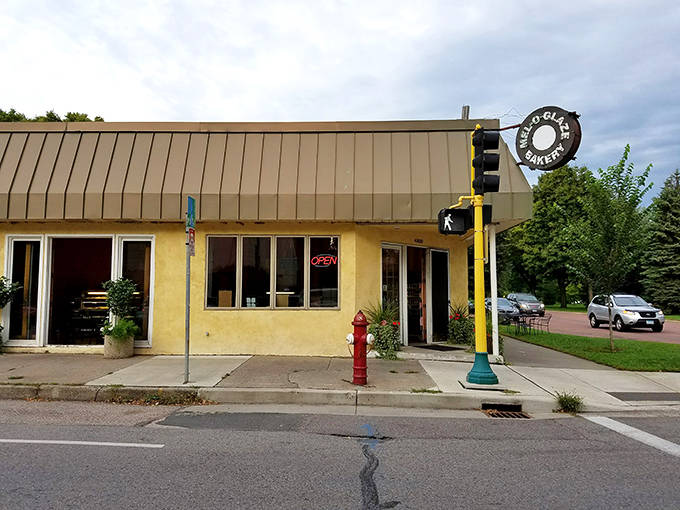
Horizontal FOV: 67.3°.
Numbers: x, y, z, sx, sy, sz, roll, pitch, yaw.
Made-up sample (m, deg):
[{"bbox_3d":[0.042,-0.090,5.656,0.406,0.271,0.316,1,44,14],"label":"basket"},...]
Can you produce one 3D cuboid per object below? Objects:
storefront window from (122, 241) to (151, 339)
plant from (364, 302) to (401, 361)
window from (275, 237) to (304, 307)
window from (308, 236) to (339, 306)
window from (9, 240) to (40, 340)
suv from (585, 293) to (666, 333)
[{"bbox_3d":[-4.545,0.776,11.406,0.690,2.312,0.100,0,-5,1],"label":"storefront window"},{"bbox_3d":[0.962,1.682,11.556,0.860,1.300,0.800,0,-4,0],"label":"plant"},{"bbox_3d":[-1.121,0.377,11.397,0.701,1.621,0.100,0,-5,1],"label":"window"},{"bbox_3d":[-0.362,0.377,11.388,0.701,1.619,0.100,0,-5,1],"label":"window"},{"bbox_3d":[-7.302,0.812,11.801,0.716,2.328,0.100,0,-4,1],"label":"window"},{"bbox_3d":[13.987,2.826,25.189,1.890,1.750,4.670,0,-5,3],"label":"suv"}]

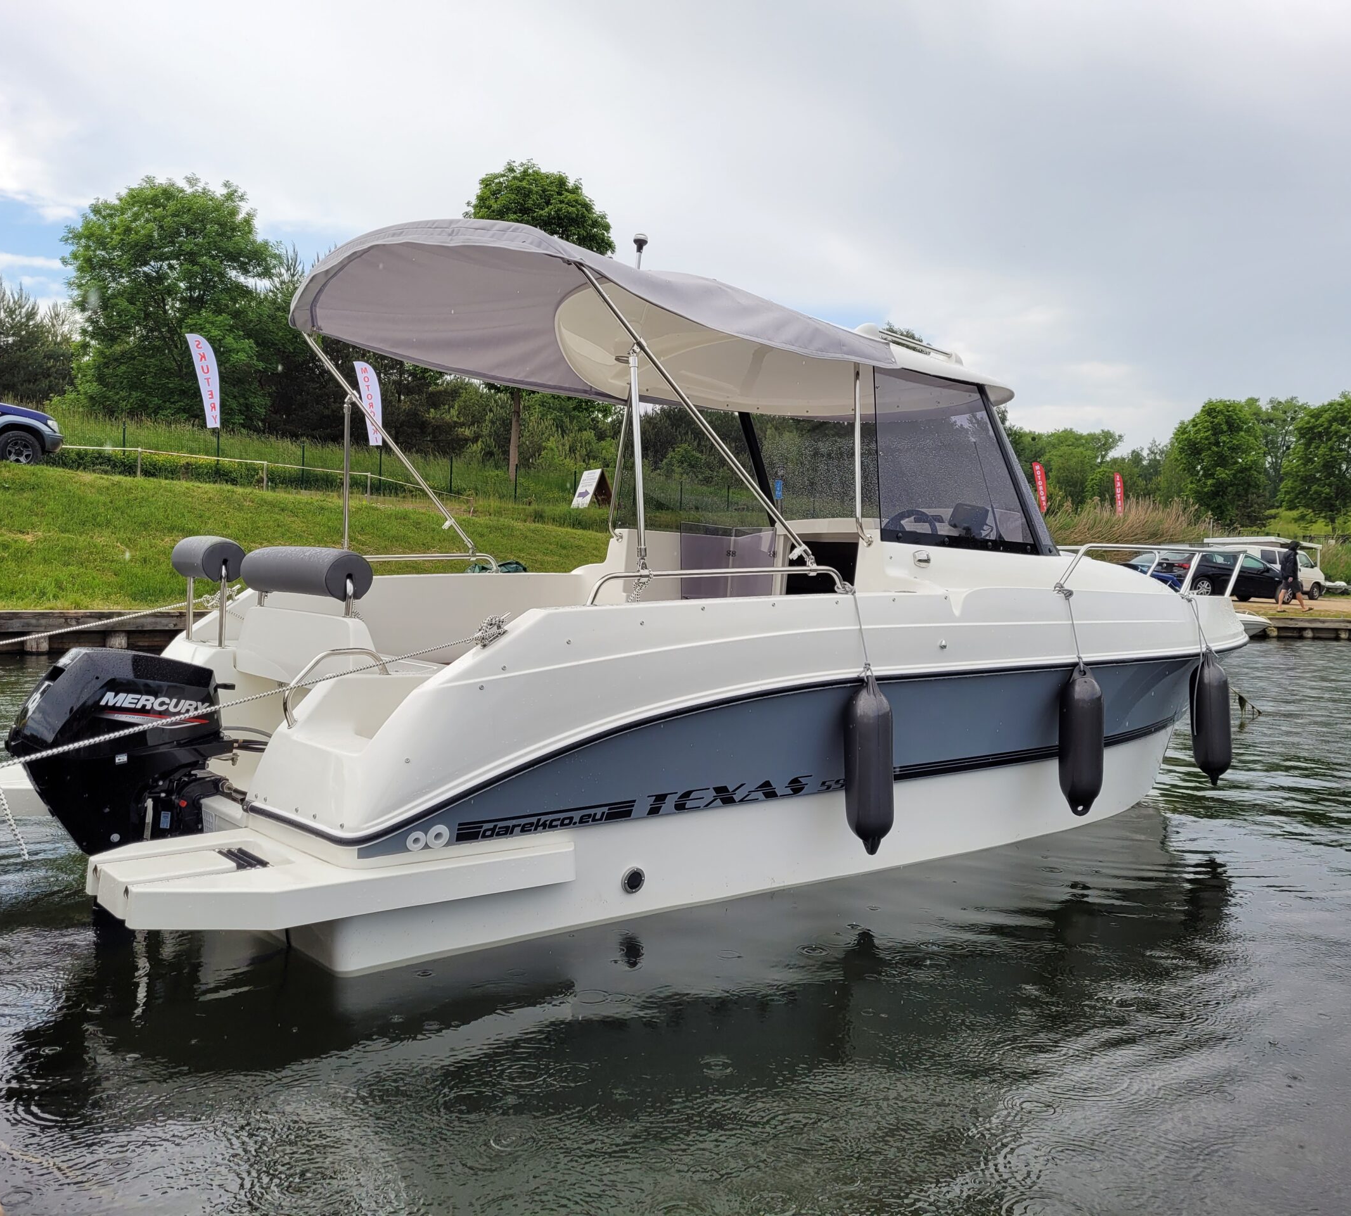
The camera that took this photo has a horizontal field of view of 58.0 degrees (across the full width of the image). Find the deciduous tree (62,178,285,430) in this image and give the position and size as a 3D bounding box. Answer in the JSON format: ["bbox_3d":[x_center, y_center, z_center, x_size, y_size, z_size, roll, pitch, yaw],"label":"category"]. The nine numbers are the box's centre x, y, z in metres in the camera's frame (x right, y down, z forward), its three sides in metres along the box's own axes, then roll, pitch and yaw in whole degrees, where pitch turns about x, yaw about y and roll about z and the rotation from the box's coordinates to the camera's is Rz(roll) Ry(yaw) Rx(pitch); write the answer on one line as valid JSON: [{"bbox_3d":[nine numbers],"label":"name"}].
[{"bbox_3d":[-17.700,-10.600,43.000,7.600,9.200,7.200,1,1,0],"label":"deciduous tree"}]

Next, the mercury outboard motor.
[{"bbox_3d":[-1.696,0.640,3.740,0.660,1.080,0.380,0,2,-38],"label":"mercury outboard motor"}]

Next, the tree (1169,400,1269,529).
[{"bbox_3d":[35.600,-9.400,80.000,6.800,9.000,6.500,1,1,0],"label":"tree"}]

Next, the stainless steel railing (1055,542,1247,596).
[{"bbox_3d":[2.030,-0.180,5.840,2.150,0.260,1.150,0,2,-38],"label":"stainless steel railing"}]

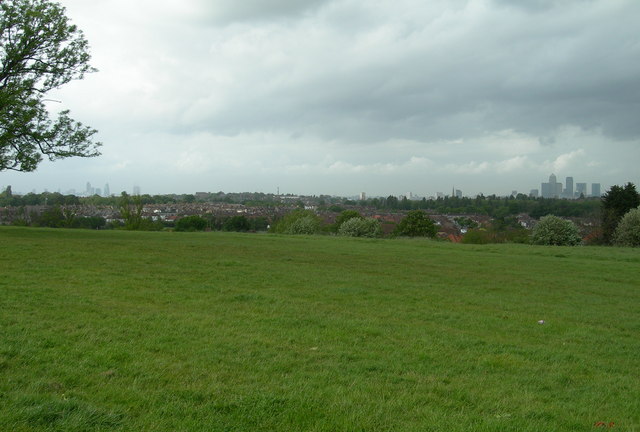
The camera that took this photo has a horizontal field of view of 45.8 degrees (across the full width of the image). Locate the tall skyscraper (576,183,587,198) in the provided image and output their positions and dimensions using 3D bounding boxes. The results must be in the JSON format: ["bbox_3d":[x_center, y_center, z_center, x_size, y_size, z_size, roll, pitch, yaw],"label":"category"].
[{"bbox_3d":[1999.000,-174.920,5790.000,67.000,151.000,50.000,0,2,8],"label":"tall skyscraper"}]

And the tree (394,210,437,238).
[{"bbox_3d":[12.980,1.430,103.000,5.600,4.300,5.400,0,2,0],"label":"tree"}]

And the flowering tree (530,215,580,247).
[{"bbox_3d":[26.150,1.660,84.000,5.500,3.600,5.200,0,2,0],"label":"flowering tree"}]

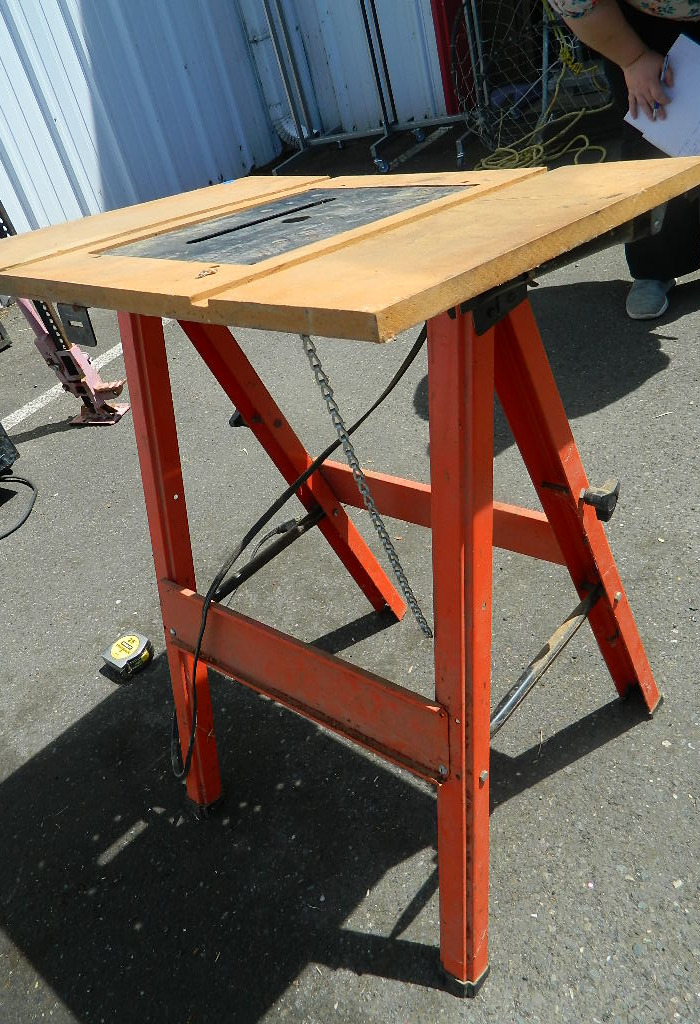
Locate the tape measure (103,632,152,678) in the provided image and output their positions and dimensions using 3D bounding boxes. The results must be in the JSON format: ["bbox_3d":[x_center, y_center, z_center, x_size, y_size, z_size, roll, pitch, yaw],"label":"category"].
[{"bbox_3d":[-0.404,0.271,1.544,0.077,0.039,0.074,19,46,43],"label":"tape measure"}]

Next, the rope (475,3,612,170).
[{"bbox_3d":[0.919,-2.102,4.028,0.650,0.720,0.650,-6,33,15],"label":"rope"}]

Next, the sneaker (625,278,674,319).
[{"bbox_3d":[0.860,-0.635,2.338,0.104,0.100,0.262,5,37,31],"label":"sneaker"}]

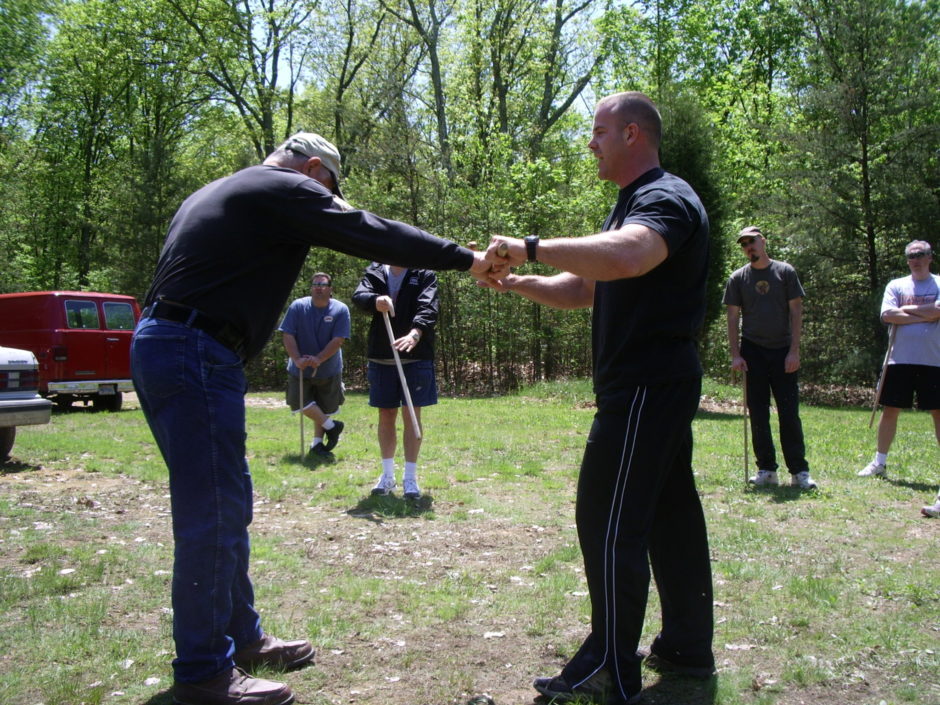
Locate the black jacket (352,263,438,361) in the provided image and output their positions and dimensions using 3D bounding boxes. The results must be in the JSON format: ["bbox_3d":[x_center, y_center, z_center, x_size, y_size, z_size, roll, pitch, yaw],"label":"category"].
[{"bbox_3d":[-0.489,-0.270,6.236,0.570,0.670,0.400,0,1,3],"label":"black jacket"}]

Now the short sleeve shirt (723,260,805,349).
[{"bbox_3d":[1.992,-0.333,6.450,0.540,0.610,0.270,1,2,25],"label":"short sleeve shirt"}]

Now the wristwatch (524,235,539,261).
[{"bbox_3d":[0.173,-0.292,2.680,0.042,0.072,0.064,0,0,0],"label":"wristwatch"}]

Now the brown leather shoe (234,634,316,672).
[{"bbox_3d":[-0.615,0.890,2.850,0.310,0.120,0.120,0,1,-12],"label":"brown leather shoe"}]

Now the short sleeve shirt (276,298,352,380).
[{"bbox_3d":[-1.325,-0.128,8.100,0.600,0.690,0.330,0,1,-14],"label":"short sleeve shirt"}]

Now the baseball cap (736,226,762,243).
[{"bbox_3d":[1.889,-0.791,6.400,0.170,0.130,0.250,1,8,44],"label":"baseball cap"}]

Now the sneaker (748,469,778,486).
[{"bbox_3d":[2.048,0.871,6.620,0.290,0.115,0.110,-1,1,-38],"label":"sneaker"}]

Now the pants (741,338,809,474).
[{"bbox_3d":[2.121,0.373,6.627,0.450,0.970,0.290,0,1,25],"label":"pants"}]

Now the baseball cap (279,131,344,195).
[{"bbox_3d":[-0.441,-0.574,2.860,0.250,0.125,0.180,36,-8,-11],"label":"baseball cap"}]

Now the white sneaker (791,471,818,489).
[{"bbox_3d":[2.312,0.878,6.570,0.110,0.115,0.290,0,1,-5],"label":"white sneaker"}]

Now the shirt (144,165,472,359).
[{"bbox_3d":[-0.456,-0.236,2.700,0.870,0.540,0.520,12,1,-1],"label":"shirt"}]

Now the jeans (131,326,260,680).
[{"bbox_3d":[-0.780,0.395,2.710,0.340,0.990,0.430,0,1,-2],"label":"jeans"}]

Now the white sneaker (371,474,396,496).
[{"bbox_3d":[-0.564,0.864,6.200,0.110,0.120,0.290,1,2,25],"label":"white sneaker"}]

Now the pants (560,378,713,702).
[{"bbox_3d":[0.515,0.517,2.869,0.490,0.960,0.420,0,1,-5],"label":"pants"}]

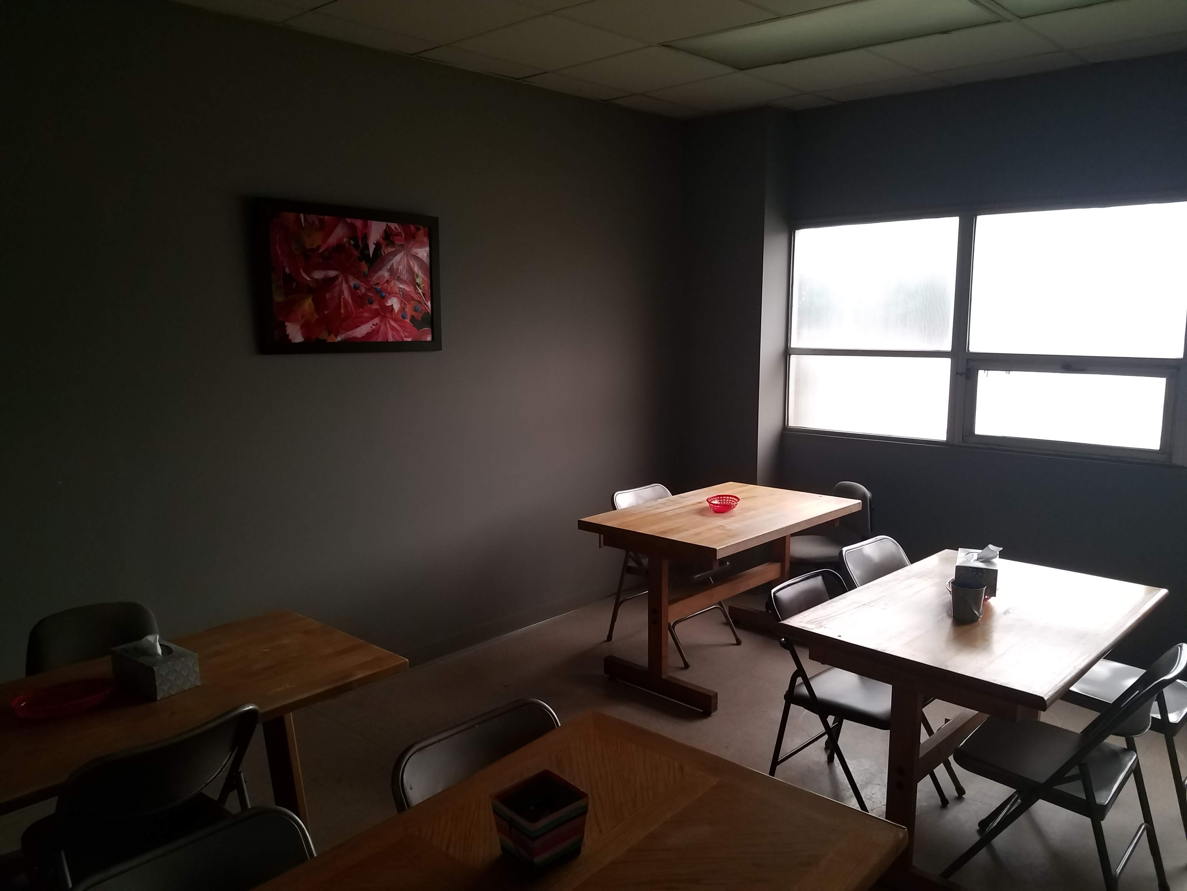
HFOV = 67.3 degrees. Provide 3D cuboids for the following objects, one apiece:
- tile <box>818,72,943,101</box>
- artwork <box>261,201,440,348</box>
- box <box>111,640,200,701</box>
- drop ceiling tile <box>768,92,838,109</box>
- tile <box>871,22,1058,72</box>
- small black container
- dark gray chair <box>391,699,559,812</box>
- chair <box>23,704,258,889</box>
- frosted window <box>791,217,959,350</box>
[{"bbox_3d":[1.418,-1.777,4.445,0.605,0.020,0.275,8,12,43],"label":"tile"},{"bbox_3d":[-0.991,-0.683,3.704,0.030,0.587,0.851,9,13,43],"label":"artwork"},{"bbox_3d":[-1.109,0.562,2.262,0.207,0.085,0.112,6,11,36],"label":"box"},{"bbox_3d":[1.116,-1.829,4.744,0.228,0.020,0.330,9,13,43],"label":"drop ceiling tile"},{"bbox_3d":[1.543,-1.658,3.699,0.594,0.020,0.594,9,13,43],"label":"tile"},{"bbox_3d":[1.127,0.472,2.681,0.104,0.108,0.104,9,13,43],"label":"small black container"},{"bbox_3d":[-0.114,1.018,1.903,0.510,0.760,0.460,8,12,43],"label":"dark gray chair"},{"bbox_3d":[-1.091,0.982,2.141,0.510,0.760,0.460,7,11,39],"label":"chair"},{"bbox_3d":[1.493,-0.854,4.831,0.937,0.671,0.050,9,13,43],"label":"frosted window"}]

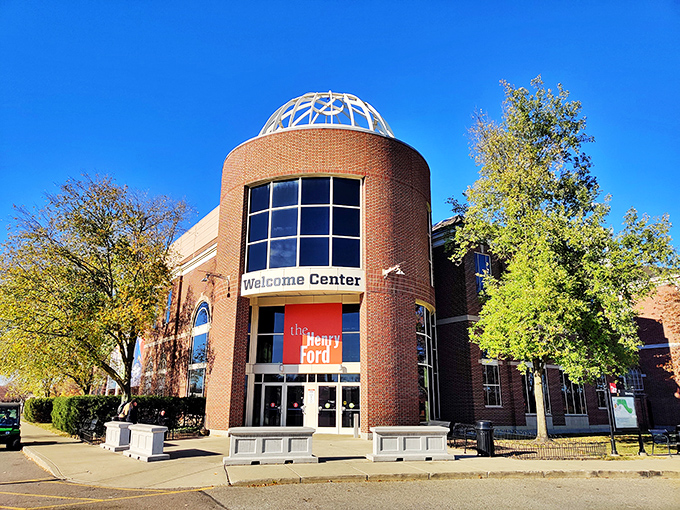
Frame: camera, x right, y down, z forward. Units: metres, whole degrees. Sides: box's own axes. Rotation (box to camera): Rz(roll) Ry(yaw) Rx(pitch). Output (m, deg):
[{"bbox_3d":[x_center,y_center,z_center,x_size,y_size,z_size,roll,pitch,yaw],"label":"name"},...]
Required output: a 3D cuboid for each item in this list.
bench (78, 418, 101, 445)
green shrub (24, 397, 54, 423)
[{"bbox_3d":[-10.200,7.226,21.805,0.600,0.920,1.800,12,-20,-33],"label":"bench"},{"bbox_3d":[-20.600,10.750,36.800,2.500,1.750,2.600,10,-19,-32],"label":"green shrub"}]

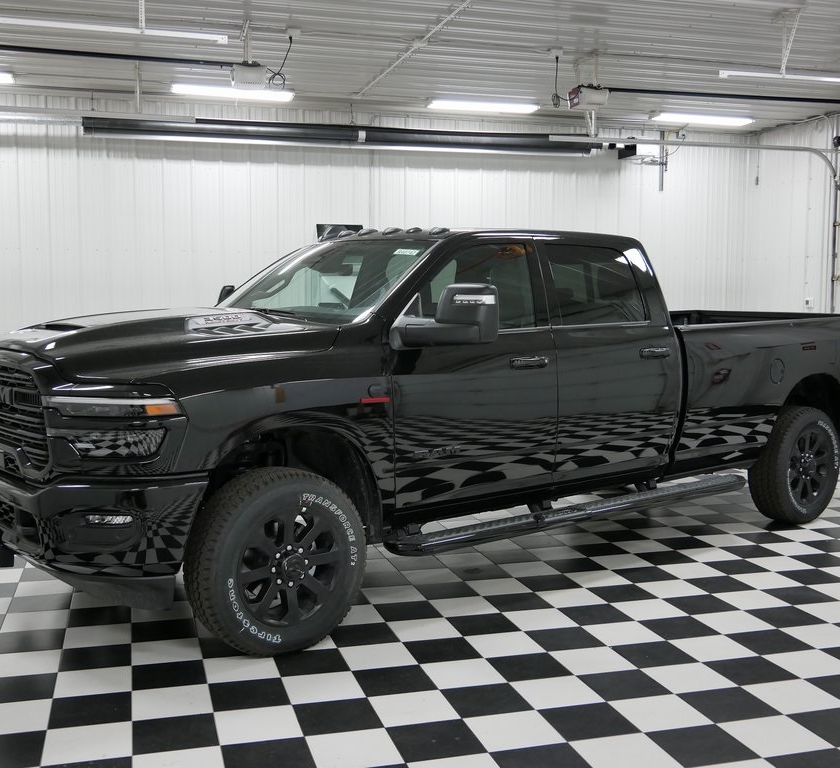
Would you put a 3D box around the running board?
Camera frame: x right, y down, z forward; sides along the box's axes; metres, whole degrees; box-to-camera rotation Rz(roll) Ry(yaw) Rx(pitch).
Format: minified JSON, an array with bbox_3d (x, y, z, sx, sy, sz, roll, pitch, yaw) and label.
[{"bbox_3d":[0.998,0.730,5.842,2.930,0.100,0.200,-4,6,-39],"label":"running board"}]

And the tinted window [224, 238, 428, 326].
[{"bbox_3d":[-0.508,-0.619,5.734,0.790,0.140,1.430,-44,29,-28],"label":"tinted window"}]

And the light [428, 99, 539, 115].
[{"bbox_3d":[0.693,-3.008,10.893,1.230,0.080,0.150,-1,5,-16],"label":"light"}]

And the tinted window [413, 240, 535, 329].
[{"bbox_3d":[0.268,-0.528,5.287,0.920,0.480,0.060,-4,-14,-39],"label":"tinted window"}]

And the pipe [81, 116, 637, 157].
[{"bbox_3d":[-0.452,-2.740,11.239,6.250,0.250,0.250,-1,5,-16],"label":"pipe"}]

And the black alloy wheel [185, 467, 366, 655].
[{"bbox_3d":[-0.649,0.810,4.622,0.840,0.840,0.285,-4,6,-39],"label":"black alloy wheel"}]

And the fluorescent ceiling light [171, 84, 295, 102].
[{"bbox_3d":[-1.902,-2.958,10.230,1.230,0.080,0.150,-1,5,-16],"label":"fluorescent ceiling light"}]

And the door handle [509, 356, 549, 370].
[{"bbox_3d":[0.588,-0.110,5.371,0.260,0.065,0.060,-4,6,-39],"label":"door handle"}]

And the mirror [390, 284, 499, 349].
[{"bbox_3d":[0.109,-0.322,4.751,0.300,0.280,0.480,-4,6,-39],"label":"mirror"}]

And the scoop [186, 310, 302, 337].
[{"bbox_3d":[-0.848,-0.295,4.817,0.530,0.090,0.280,-4,6,-39],"label":"scoop"}]

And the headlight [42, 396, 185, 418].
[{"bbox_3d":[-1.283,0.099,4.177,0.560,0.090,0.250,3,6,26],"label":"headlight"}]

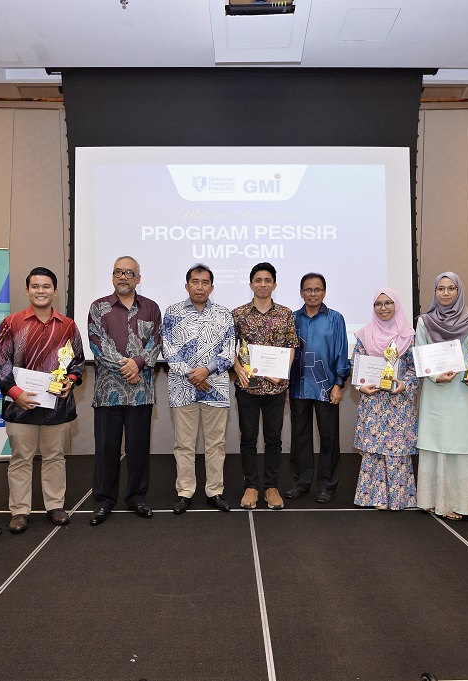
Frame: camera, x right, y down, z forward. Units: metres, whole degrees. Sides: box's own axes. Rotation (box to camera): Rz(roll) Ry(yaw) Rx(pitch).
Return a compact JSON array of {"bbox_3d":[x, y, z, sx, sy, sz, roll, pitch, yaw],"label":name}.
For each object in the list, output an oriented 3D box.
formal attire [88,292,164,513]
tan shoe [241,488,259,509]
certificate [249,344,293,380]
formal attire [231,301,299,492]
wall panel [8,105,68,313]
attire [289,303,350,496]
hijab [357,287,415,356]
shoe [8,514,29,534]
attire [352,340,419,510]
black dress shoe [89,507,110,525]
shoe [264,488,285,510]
[{"bbox_3d":[-0.752,0.417,3.560,0.520,1.480,0.330,0,0,-5],"label":"formal attire"},{"bbox_3d":[0.130,1.118,3.700,0.108,0.110,0.280,0,0,11],"label":"tan shoe"},{"bbox_3d":[0.236,0.148,3.500,0.297,0.212,0.010,6,-2,2],"label":"certificate"},{"bbox_3d":[0.218,0.400,3.660,0.475,1.370,0.300,0,0,2],"label":"formal attire"},{"bbox_3d":[-2.107,-0.620,5.450,0.580,3.720,0.050,0,0,0],"label":"wall panel"},{"bbox_3d":[0.614,0.440,3.870,0.530,1.440,0.310,0,0,7],"label":"attire"},{"bbox_3d":[1.065,-0.130,3.610,0.390,0.480,0.320,0,0,16],"label":"hijab"},{"bbox_3d":[-1.375,1.140,3.285,0.105,0.105,0.285,0,0,-16],"label":"shoe"},{"bbox_3d":[1.088,0.553,3.710,0.470,1.230,0.330,0,0,7],"label":"attire"},{"bbox_3d":[-0.865,1.118,3.390,0.105,0.110,0.285,0,0,14],"label":"black dress shoe"},{"bbox_3d":[0.280,1.118,3.670,0.108,0.110,0.280,0,0,-10],"label":"shoe"}]

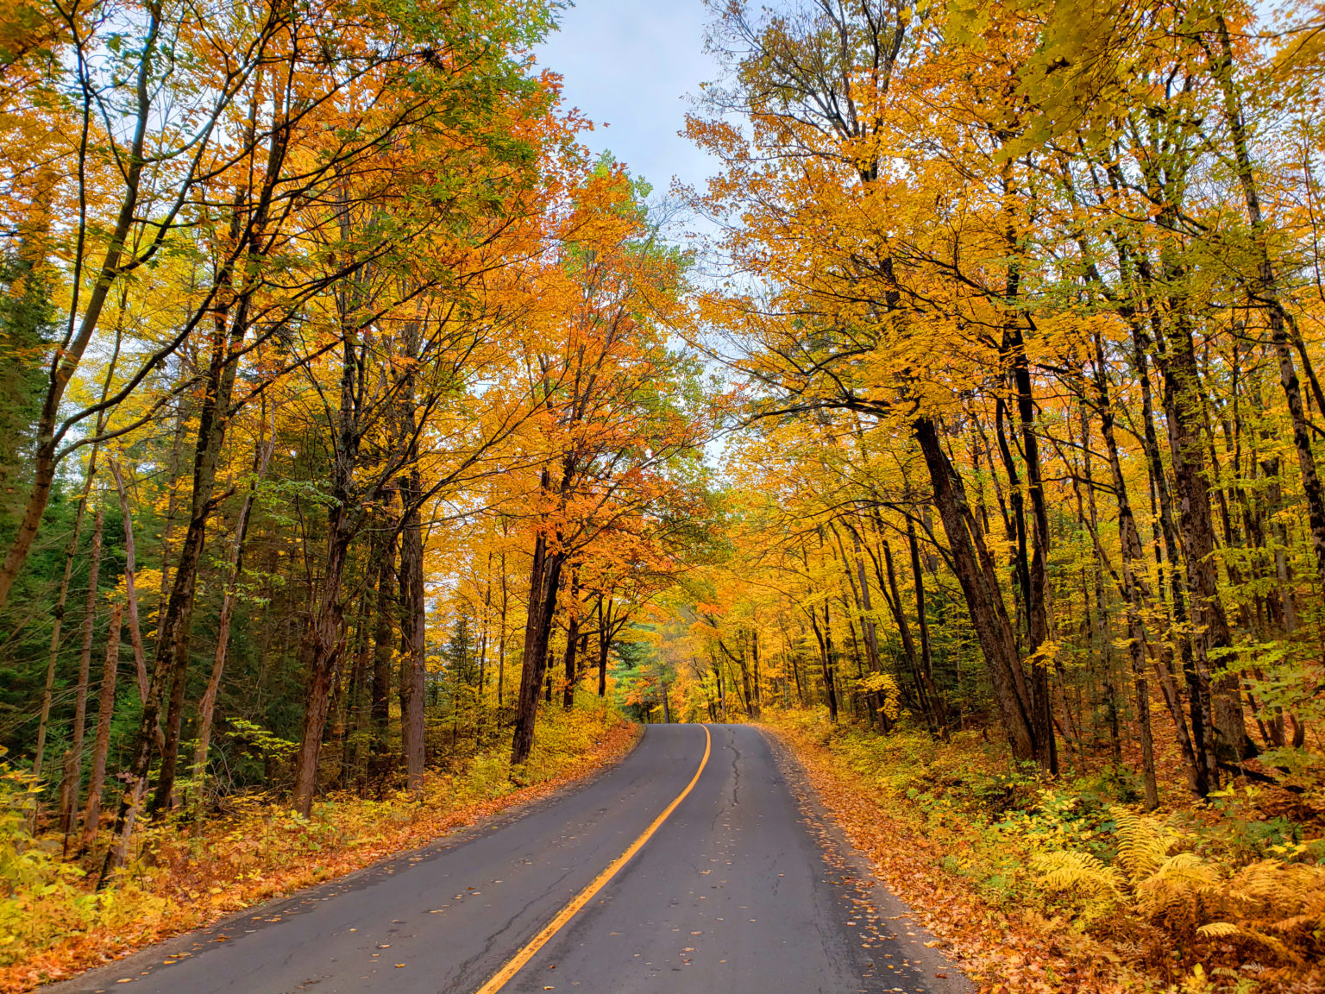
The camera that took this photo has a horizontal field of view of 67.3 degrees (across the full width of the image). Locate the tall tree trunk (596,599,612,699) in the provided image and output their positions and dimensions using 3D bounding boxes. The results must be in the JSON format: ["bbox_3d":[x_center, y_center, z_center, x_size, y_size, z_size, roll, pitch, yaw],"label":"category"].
[{"bbox_3d":[-2.606,6.638,43.589,0.453,4.626,0.317,1,-12,-3],"label":"tall tree trunk"}]

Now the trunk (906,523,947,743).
[{"bbox_3d":[9.510,4.640,35.837,0.335,7.934,0.335,-9,-13,14],"label":"trunk"}]

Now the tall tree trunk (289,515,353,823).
[{"bbox_3d":[-5.754,2.856,16.817,0.455,5.060,0.367,7,-13,-18],"label":"tall tree trunk"}]

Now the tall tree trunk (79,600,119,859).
[{"bbox_3d":[-7.202,2.949,12.783,0.186,3.146,0.186,7,-14,-28],"label":"tall tree trunk"}]

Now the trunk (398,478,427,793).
[{"bbox_3d":[-5.347,2.906,21.373,0.534,6.833,0.400,0,-13,-14],"label":"trunk"}]

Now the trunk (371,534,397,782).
[{"bbox_3d":[-6.790,3.852,24.237,0.429,6.006,0.429,3,-13,-15],"label":"trunk"}]

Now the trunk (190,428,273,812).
[{"bbox_3d":[-7.139,2.027,16.677,0.226,6.639,0.208,10,-13,-22],"label":"trunk"}]

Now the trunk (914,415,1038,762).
[{"bbox_3d":[7.932,2.215,25.619,0.640,9.257,0.586,-16,-13,15],"label":"trunk"}]

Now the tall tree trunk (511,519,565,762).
[{"bbox_3d":[-3.260,3.827,25.778,0.804,6.488,0.509,7,-12,-6],"label":"tall tree trunk"}]

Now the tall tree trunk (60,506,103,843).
[{"bbox_3d":[-8.195,2.447,14.156,0.162,4.719,0.162,4,-14,-29],"label":"tall tree trunk"}]

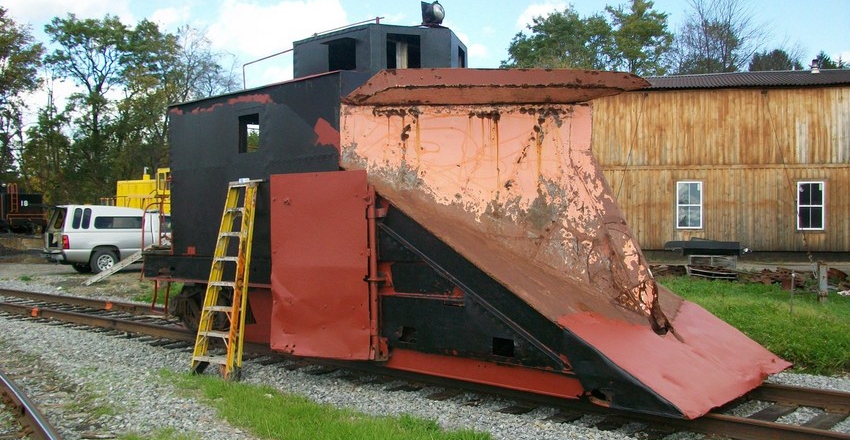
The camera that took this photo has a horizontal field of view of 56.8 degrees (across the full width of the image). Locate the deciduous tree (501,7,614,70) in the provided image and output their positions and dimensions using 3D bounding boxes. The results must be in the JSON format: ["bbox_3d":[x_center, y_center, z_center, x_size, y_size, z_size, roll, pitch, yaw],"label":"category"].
[{"bbox_3d":[8.100,-5.800,48.000,7.200,14.300,7.200,-1,0,0],"label":"deciduous tree"}]

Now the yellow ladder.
[{"bbox_3d":[-2.359,0.746,9.436,0.660,2.380,0.250,-1,-13,35],"label":"yellow ladder"}]

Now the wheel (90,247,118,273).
[{"bbox_3d":[-9.044,1.181,22.200,0.770,0.770,0.260,-1,0,-39],"label":"wheel"}]

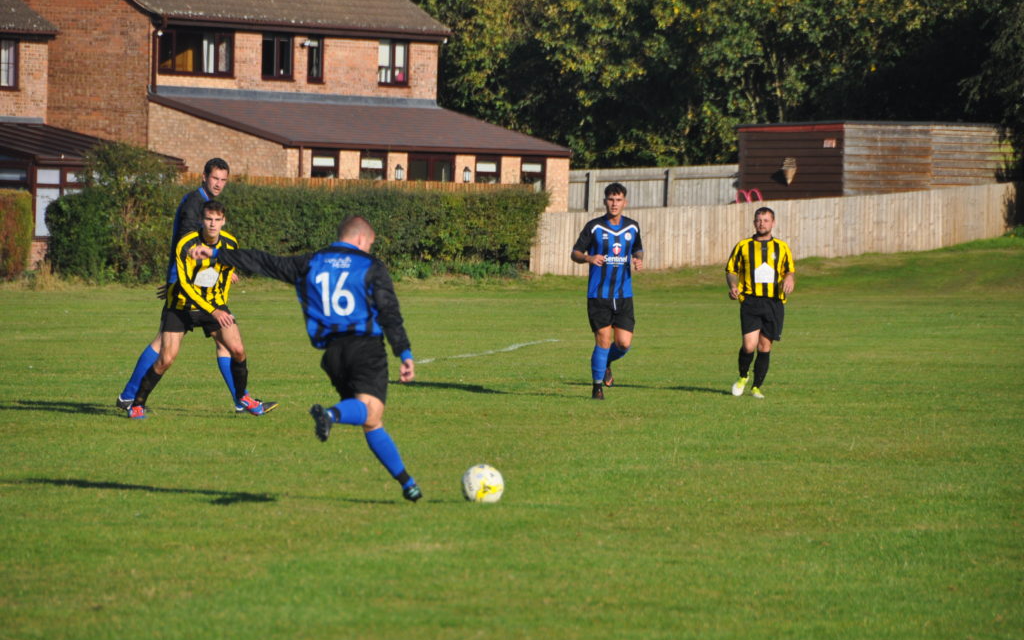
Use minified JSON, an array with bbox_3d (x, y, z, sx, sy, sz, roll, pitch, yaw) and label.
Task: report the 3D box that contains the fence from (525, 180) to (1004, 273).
[{"bbox_3d":[5.270,-1.839,170.500,12.056,2.024,0.200,1,1,-35],"label":"fence"}]

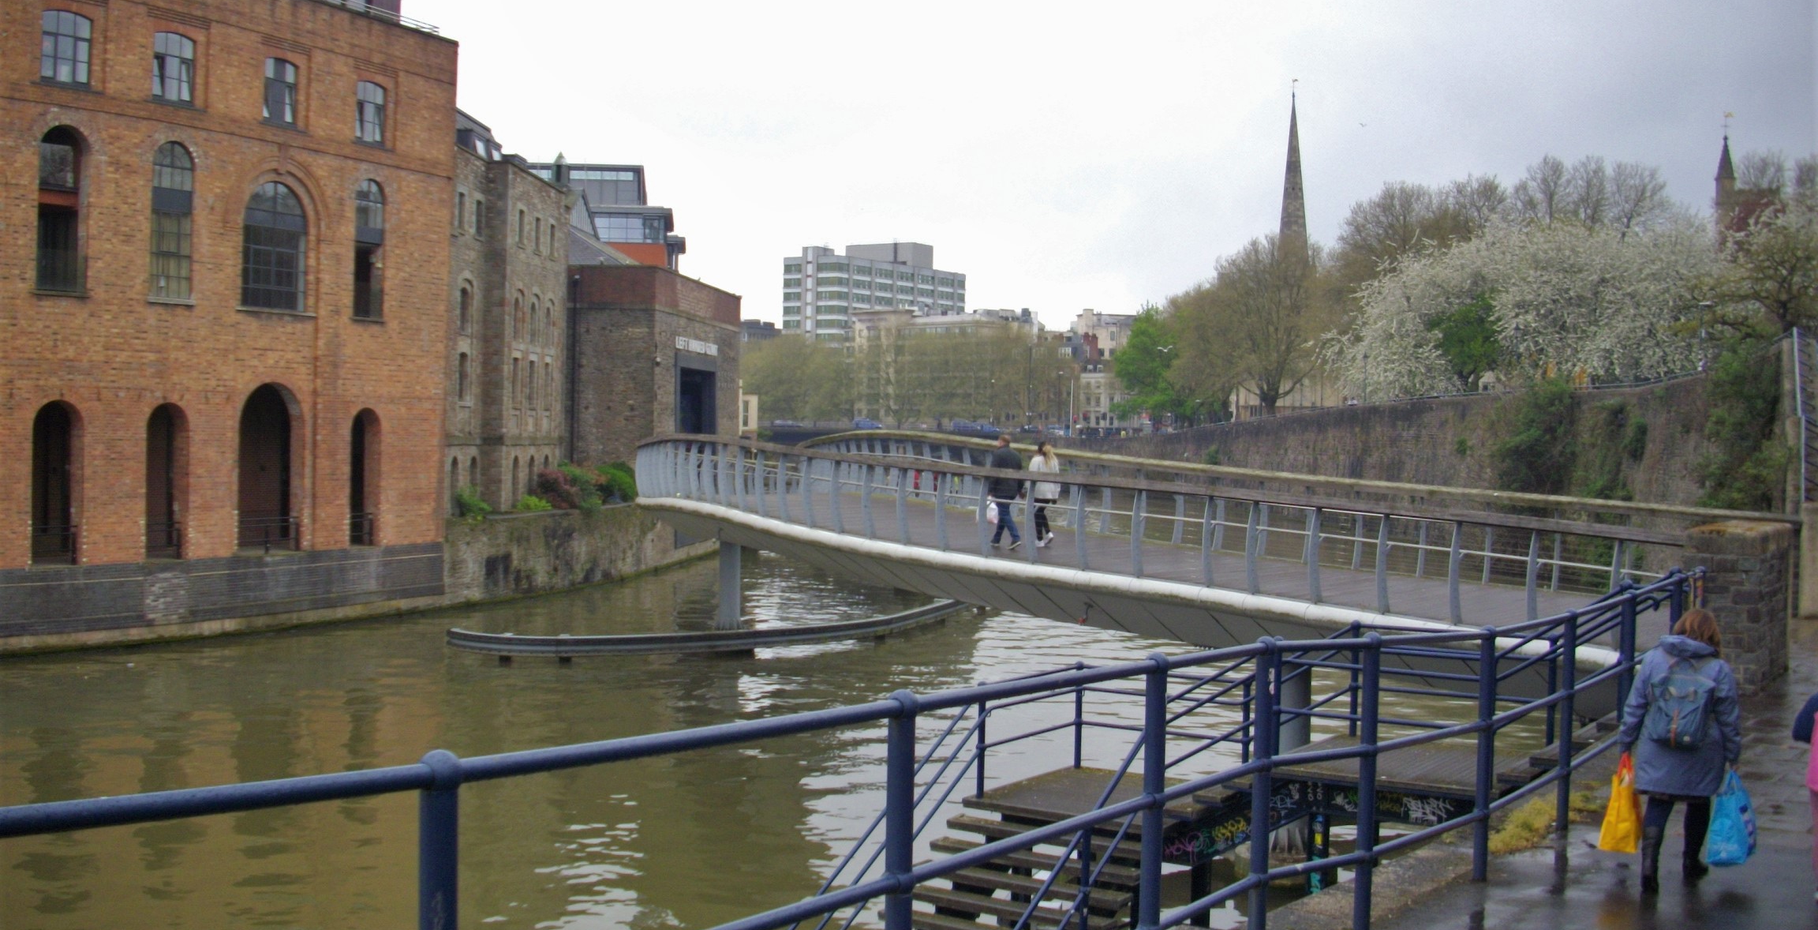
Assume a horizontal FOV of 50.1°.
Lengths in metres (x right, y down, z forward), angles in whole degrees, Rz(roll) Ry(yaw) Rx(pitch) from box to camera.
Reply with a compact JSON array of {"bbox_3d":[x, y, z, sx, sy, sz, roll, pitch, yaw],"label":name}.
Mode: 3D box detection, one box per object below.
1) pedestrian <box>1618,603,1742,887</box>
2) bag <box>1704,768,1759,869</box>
[{"bbox_3d":[4.278,1.583,10.800,0.680,1.550,0.500,1,1,22],"label":"pedestrian"},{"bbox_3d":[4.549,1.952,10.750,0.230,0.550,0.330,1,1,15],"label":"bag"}]

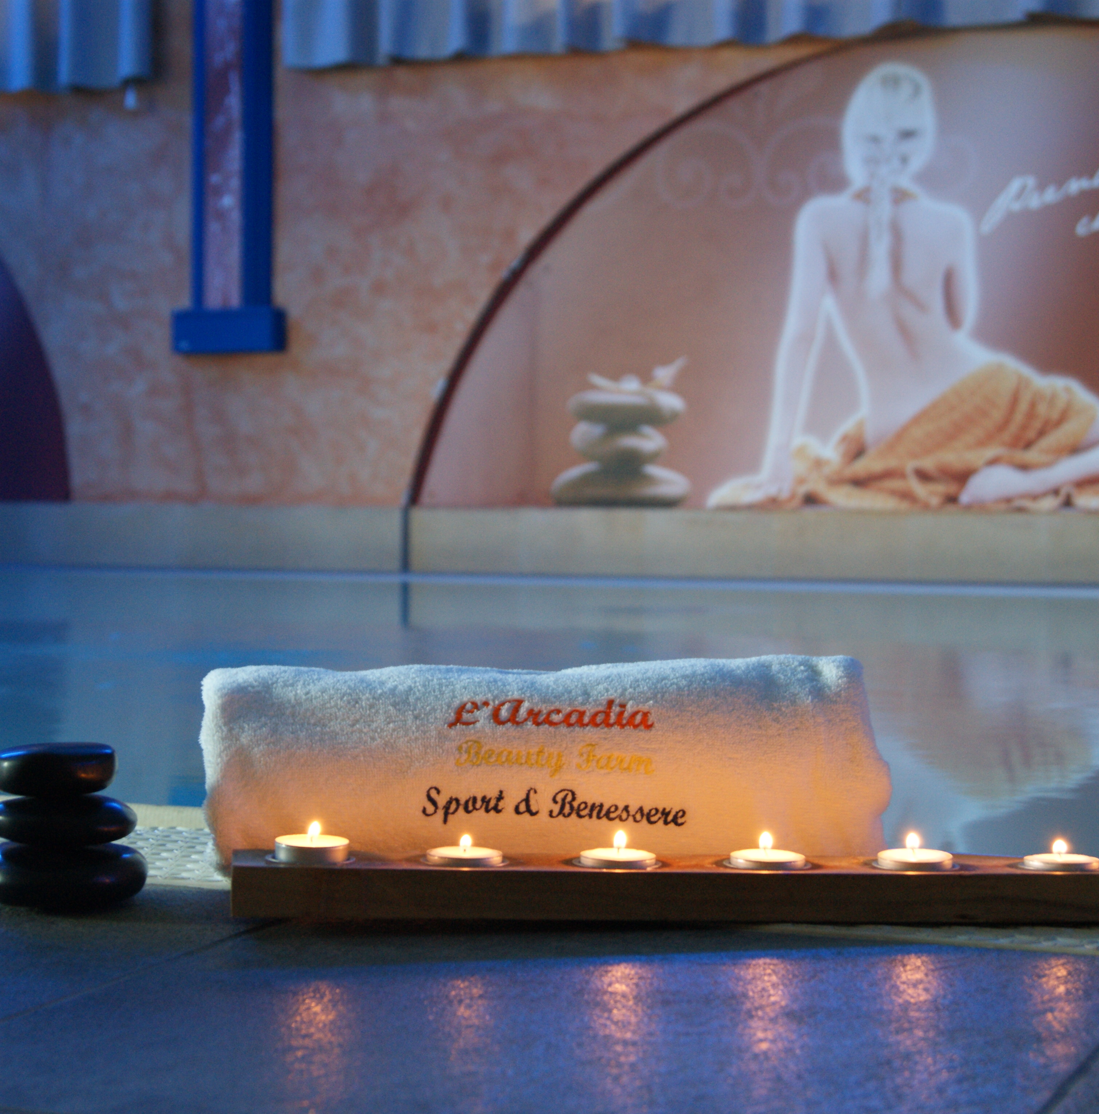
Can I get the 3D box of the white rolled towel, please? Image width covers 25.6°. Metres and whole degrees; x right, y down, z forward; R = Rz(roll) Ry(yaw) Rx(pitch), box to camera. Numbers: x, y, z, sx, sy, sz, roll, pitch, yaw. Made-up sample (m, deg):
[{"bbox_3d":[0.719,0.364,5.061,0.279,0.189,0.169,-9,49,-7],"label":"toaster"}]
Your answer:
[{"bbox_3d":[-0.002,0.116,1.333,0.372,0.112,0.120,0,2,1],"label":"white rolled towel"}]

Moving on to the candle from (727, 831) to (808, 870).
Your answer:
[{"bbox_3d":[0.109,0.148,1.210,0.038,0.021,0.038,0,2,0],"label":"candle"}]

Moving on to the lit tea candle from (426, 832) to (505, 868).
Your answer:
[{"bbox_3d":[-0.042,0.148,1.202,0.038,0.020,0.038,0,2,0],"label":"lit tea candle"}]

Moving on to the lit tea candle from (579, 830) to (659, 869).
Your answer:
[{"bbox_3d":[0.034,0.147,1.206,0.038,0.021,0.038,0,2,0],"label":"lit tea candle"}]

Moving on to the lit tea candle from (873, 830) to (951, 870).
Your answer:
[{"bbox_3d":[0.184,0.149,1.214,0.038,0.021,0.038,0,2,0],"label":"lit tea candle"}]

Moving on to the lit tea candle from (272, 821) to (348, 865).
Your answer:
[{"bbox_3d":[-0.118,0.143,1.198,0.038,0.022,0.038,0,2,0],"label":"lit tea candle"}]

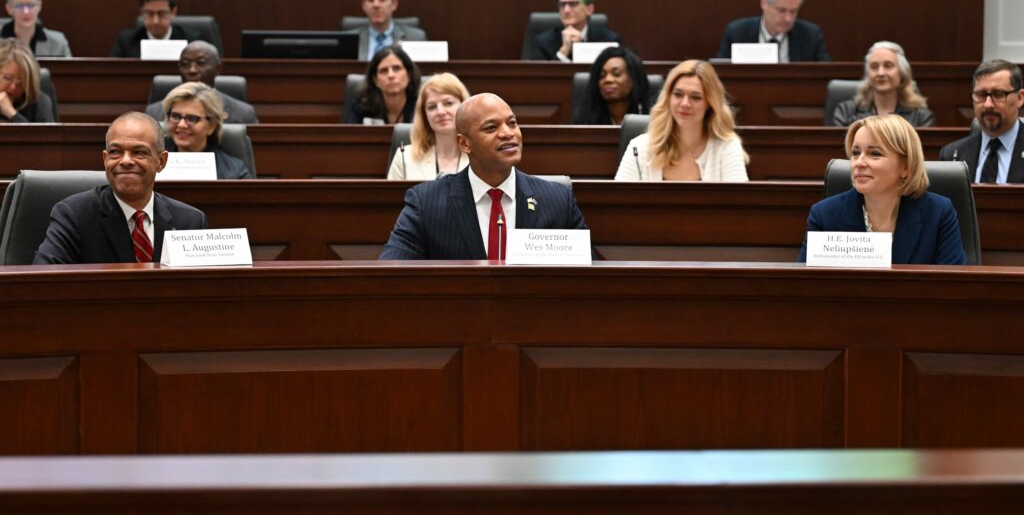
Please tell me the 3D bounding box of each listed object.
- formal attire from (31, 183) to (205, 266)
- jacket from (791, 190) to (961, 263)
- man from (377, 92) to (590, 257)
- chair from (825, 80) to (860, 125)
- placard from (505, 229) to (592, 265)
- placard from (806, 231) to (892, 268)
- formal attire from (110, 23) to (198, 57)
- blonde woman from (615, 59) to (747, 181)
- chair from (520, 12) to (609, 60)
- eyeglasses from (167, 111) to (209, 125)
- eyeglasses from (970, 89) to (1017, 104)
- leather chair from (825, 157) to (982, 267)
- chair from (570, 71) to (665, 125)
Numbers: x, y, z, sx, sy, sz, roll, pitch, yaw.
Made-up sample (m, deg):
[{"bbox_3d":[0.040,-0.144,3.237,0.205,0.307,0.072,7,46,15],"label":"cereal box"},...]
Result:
[{"bbox_3d":[-1.112,0.123,5.712,0.520,0.650,0.360,-1,3,-23],"label":"formal attire"},{"bbox_3d":[1.075,0.084,5.741,0.500,0.560,0.380,1,4,16],"label":"jacket"},{"bbox_3d":[-0.074,0.195,5.649,0.610,1.320,0.780,0,4,-6],"label":"man"},{"bbox_3d":[1.619,-0.273,8.970,0.600,1.080,0.620,1,3,12],"label":"chair"},{"bbox_3d":[0.099,-0.028,5.320,0.225,0.090,0.080,0,4,3],"label":"placard"},{"bbox_3d":[0.868,-0.021,5.120,0.219,0.087,0.080,1,4,8],"label":"placard"},{"bbox_3d":[-1.763,-0.848,9.823,0.470,0.610,0.340,0,3,-13],"label":"formal attire"},{"bbox_3d":[0.607,-0.089,7.118,0.500,1.240,0.720,1,4,7],"label":"blonde woman"},{"bbox_3d":[0.373,-0.713,10.304,0.640,1.120,0.660,-1,4,-18],"label":"chair"},{"bbox_3d":[-1.199,-0.517,7.380,0.138,0.044,0.140,6,4,10],"label":"eyeglasses"},{"bbox_3d":[1.694,-0.565,6.920,0.143,0.046,0.140,3,11,34],"label":"eyeglasses"},{"bbox_3d":[1.105,0.274,5.925,0.640,1.120,0.660,2,4,19],"label":"leather chair"},{"bbox_3d":[0.474,-0.303,8.950,0.600,1.080,0.620,0,3,4],"label":"chair"}]

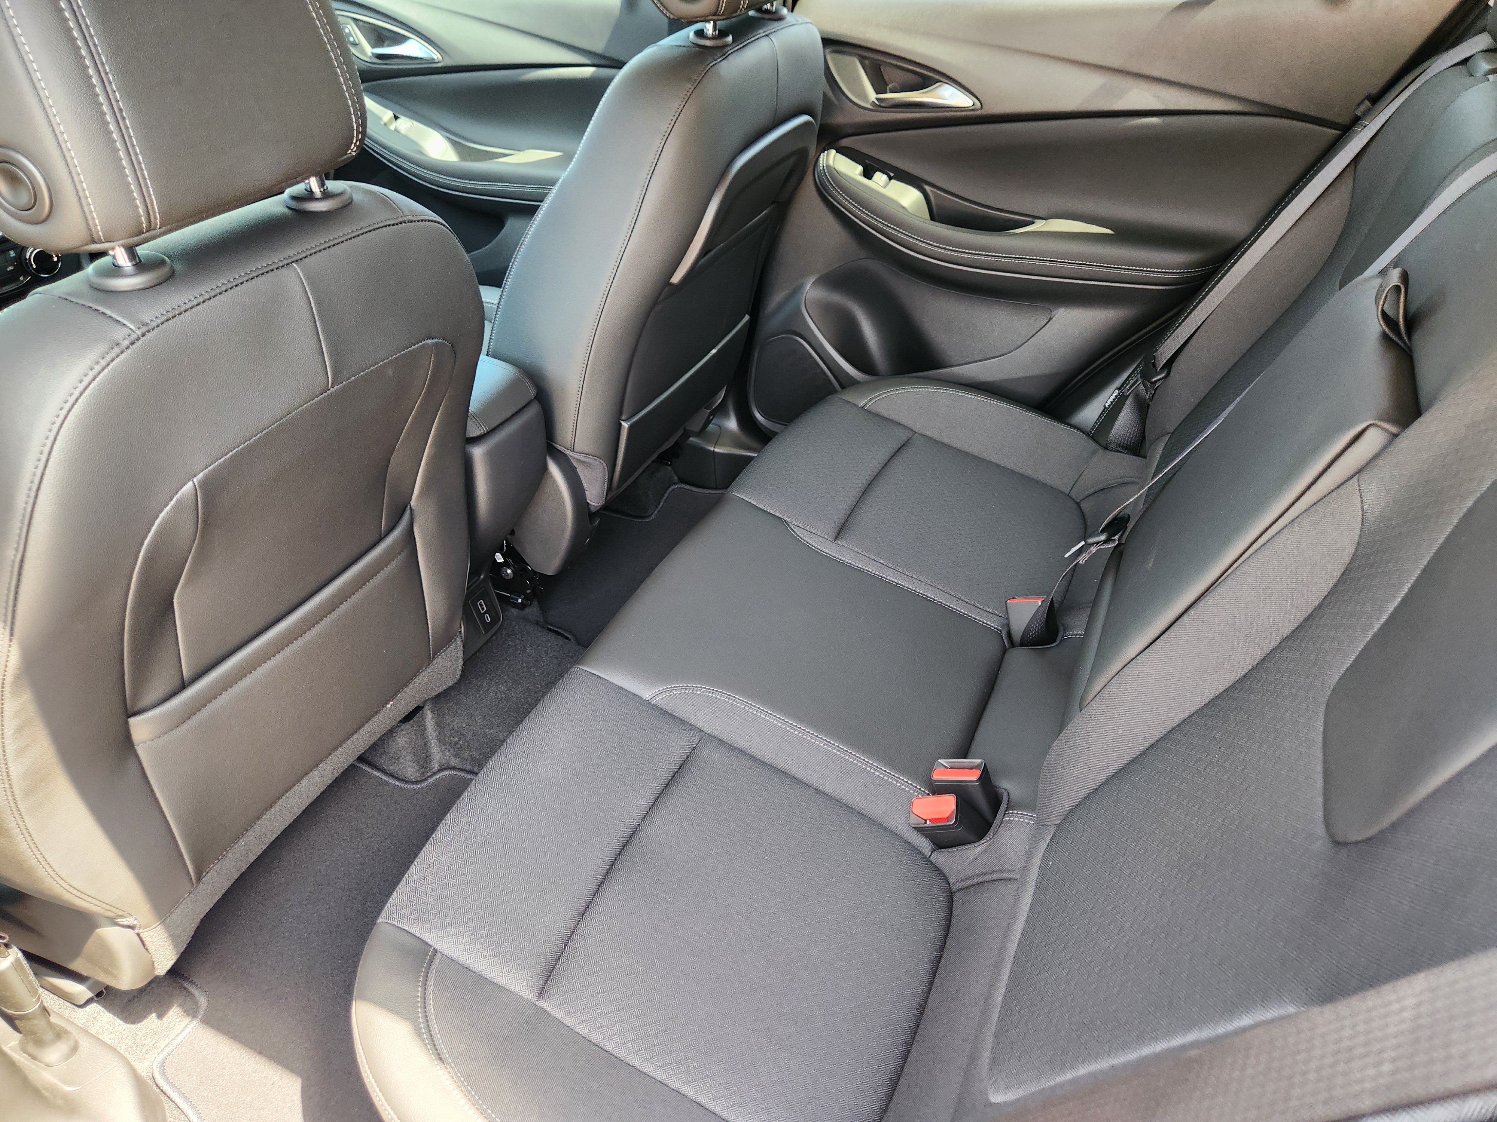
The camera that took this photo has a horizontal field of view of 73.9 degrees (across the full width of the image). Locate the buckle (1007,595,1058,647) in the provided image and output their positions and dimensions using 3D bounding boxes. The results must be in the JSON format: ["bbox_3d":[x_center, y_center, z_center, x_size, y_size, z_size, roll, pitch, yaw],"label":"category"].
[{"bbox_3d":[0.316,0.073,1.105,0.043,0.068,0.026,-4,8,29],"label":"buckle"}]

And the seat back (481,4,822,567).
[{"bbox_3d":[-0.127,-0.382,1.319,0.200,0.680,0.490,30,44,7],"label":"seat back"}]

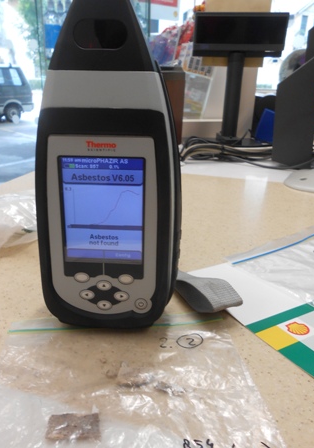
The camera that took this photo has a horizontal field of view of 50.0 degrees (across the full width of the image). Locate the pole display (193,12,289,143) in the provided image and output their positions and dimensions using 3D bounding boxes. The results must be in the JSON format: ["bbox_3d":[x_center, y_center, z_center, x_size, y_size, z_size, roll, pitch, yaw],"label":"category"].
[{"bbox_3d":[0.223,-0.407,0.970,0.240,0.337,0.080,4,20,8],"label":"pole display"}]

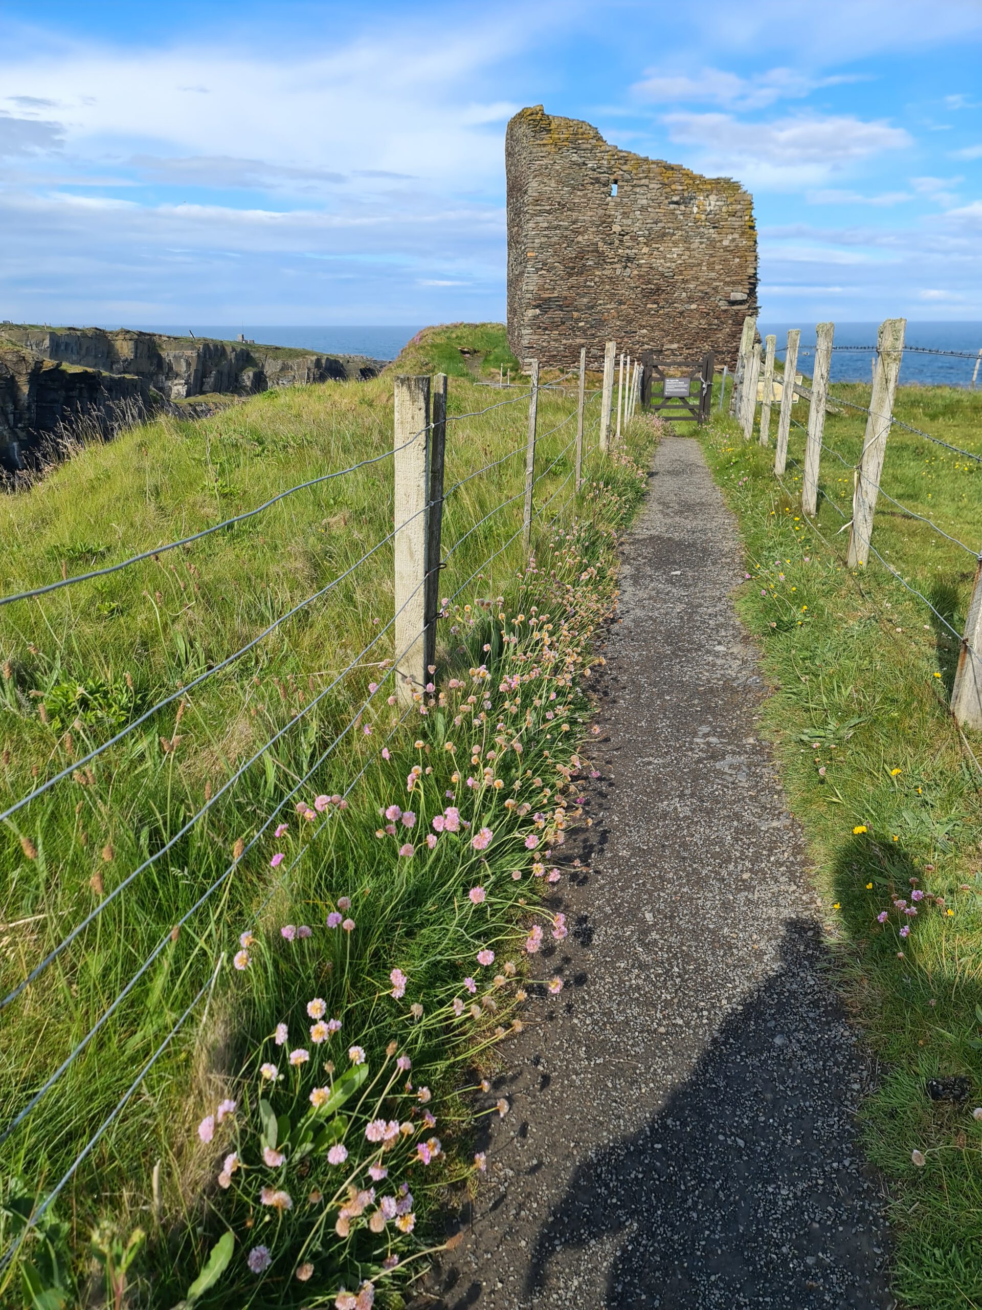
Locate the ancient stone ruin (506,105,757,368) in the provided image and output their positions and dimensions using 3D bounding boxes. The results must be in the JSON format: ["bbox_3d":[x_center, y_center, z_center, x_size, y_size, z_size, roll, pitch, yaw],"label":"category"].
[{"bbox_3d":[5.499,-16.582,38.678,9.250,9.150,6.800,-2,19,-5],"label":"ancient stone ruin"}]

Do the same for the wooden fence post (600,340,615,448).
[{"bbox_3d":[1.418,-3.141,11.513,0.115,1.283,0.110,4,20,11],"label":"wooden fence post"}]

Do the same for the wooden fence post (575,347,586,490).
[{"bbox_3d":[0.822,-2.159,8.735,0.046,1.277,0.046,4,20,11],"label":"wooden fence post"}]

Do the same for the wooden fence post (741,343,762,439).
[{"bbox_3d":[3.486,-3.513,12.641,0.100,1.210,0.100,3,20,10],"label":"wooden fence post"}]

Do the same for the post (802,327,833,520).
[{"bbox_3d":[2.594,-1.852,7.530,0.108,1.493,0.105,3,20,10],"label":"post"}]

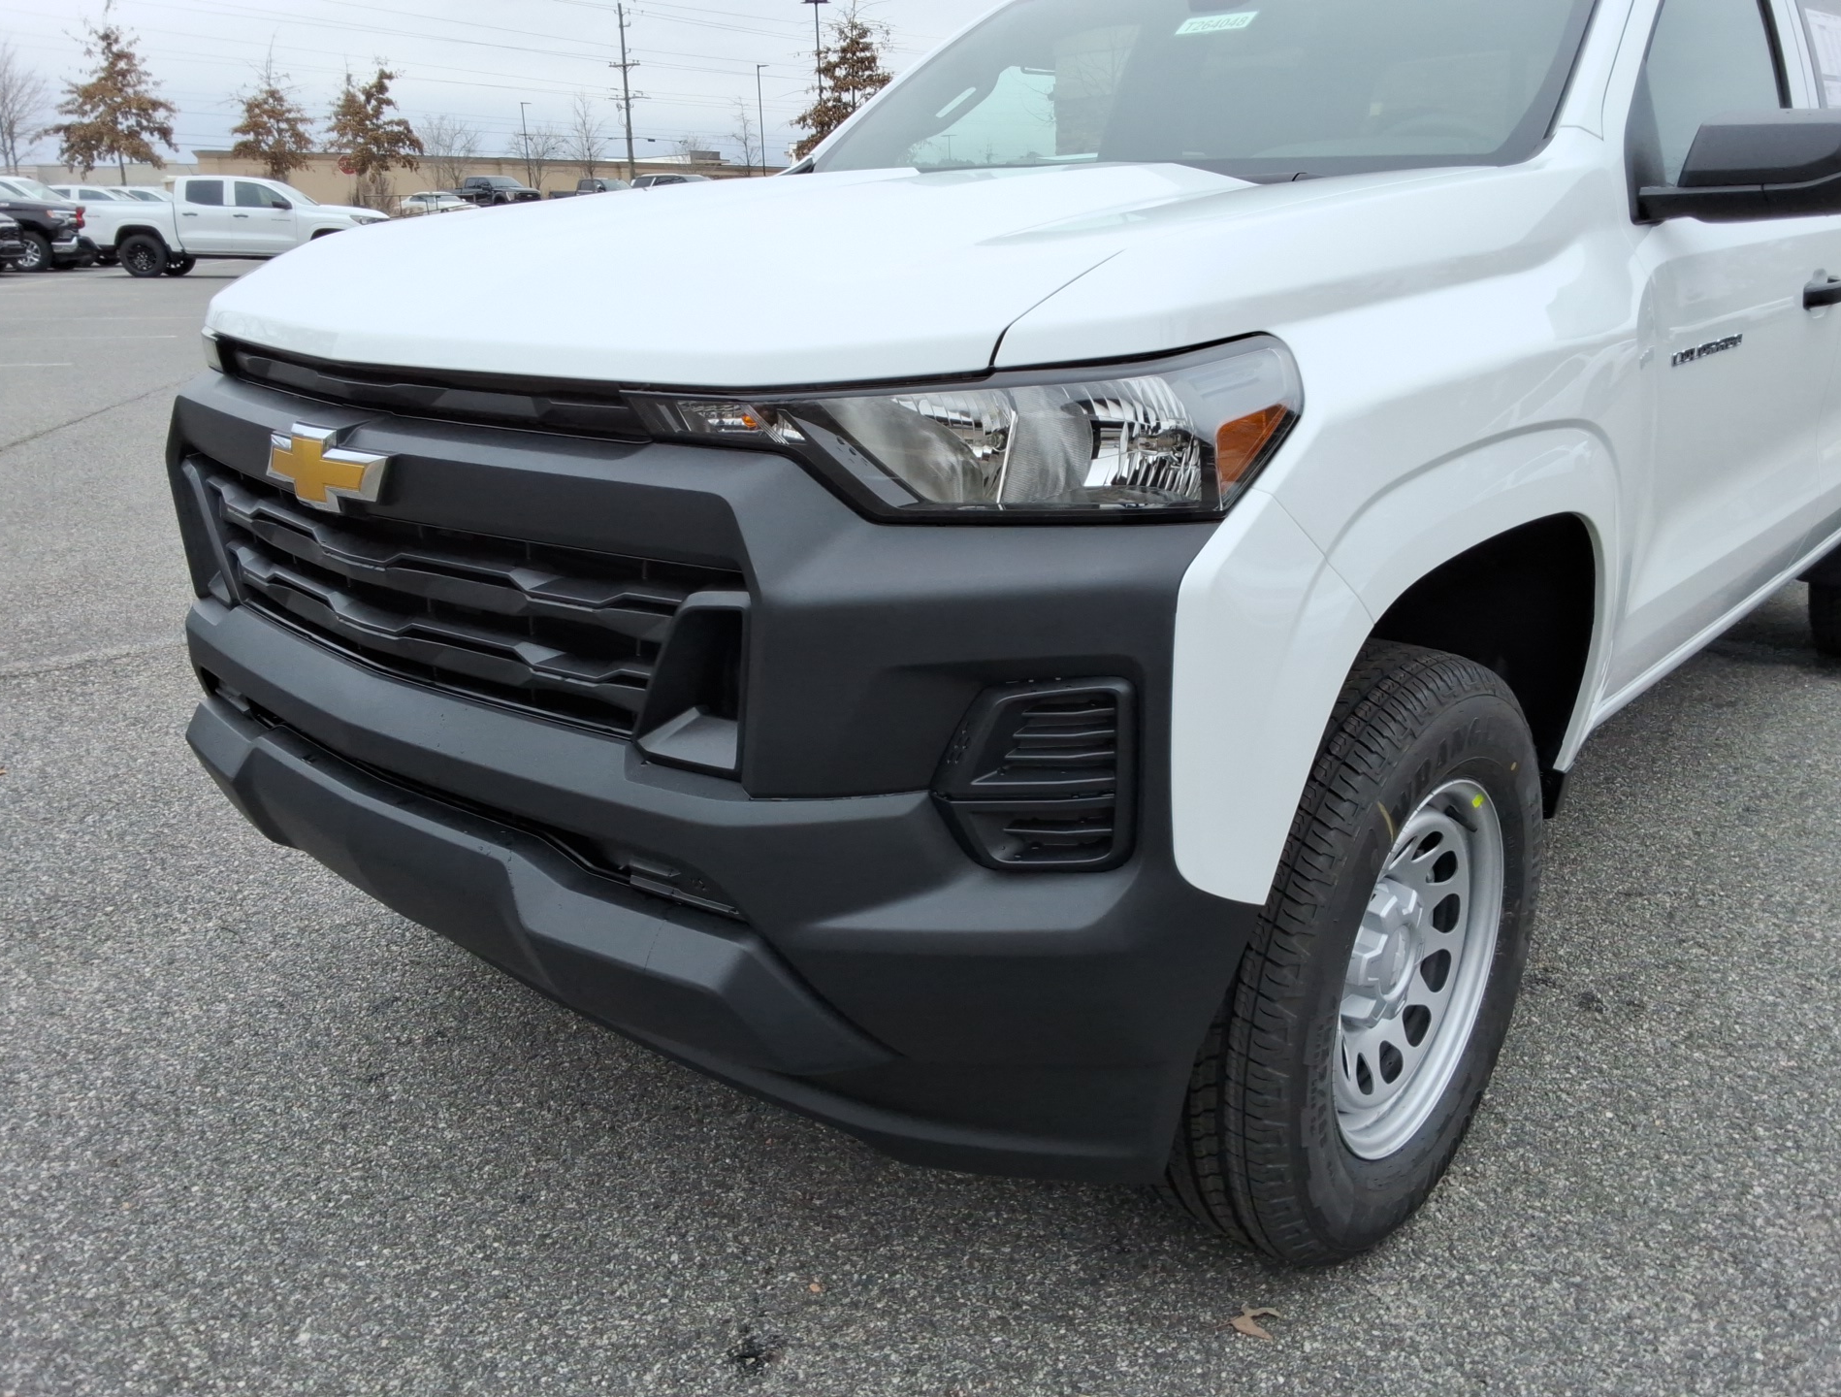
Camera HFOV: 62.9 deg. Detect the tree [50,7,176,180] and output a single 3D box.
[{"bbox_3d":[-22.010,-15.299,41.077,3.510,6.580,3.510,-10,20,-25],"label":"tree"}]

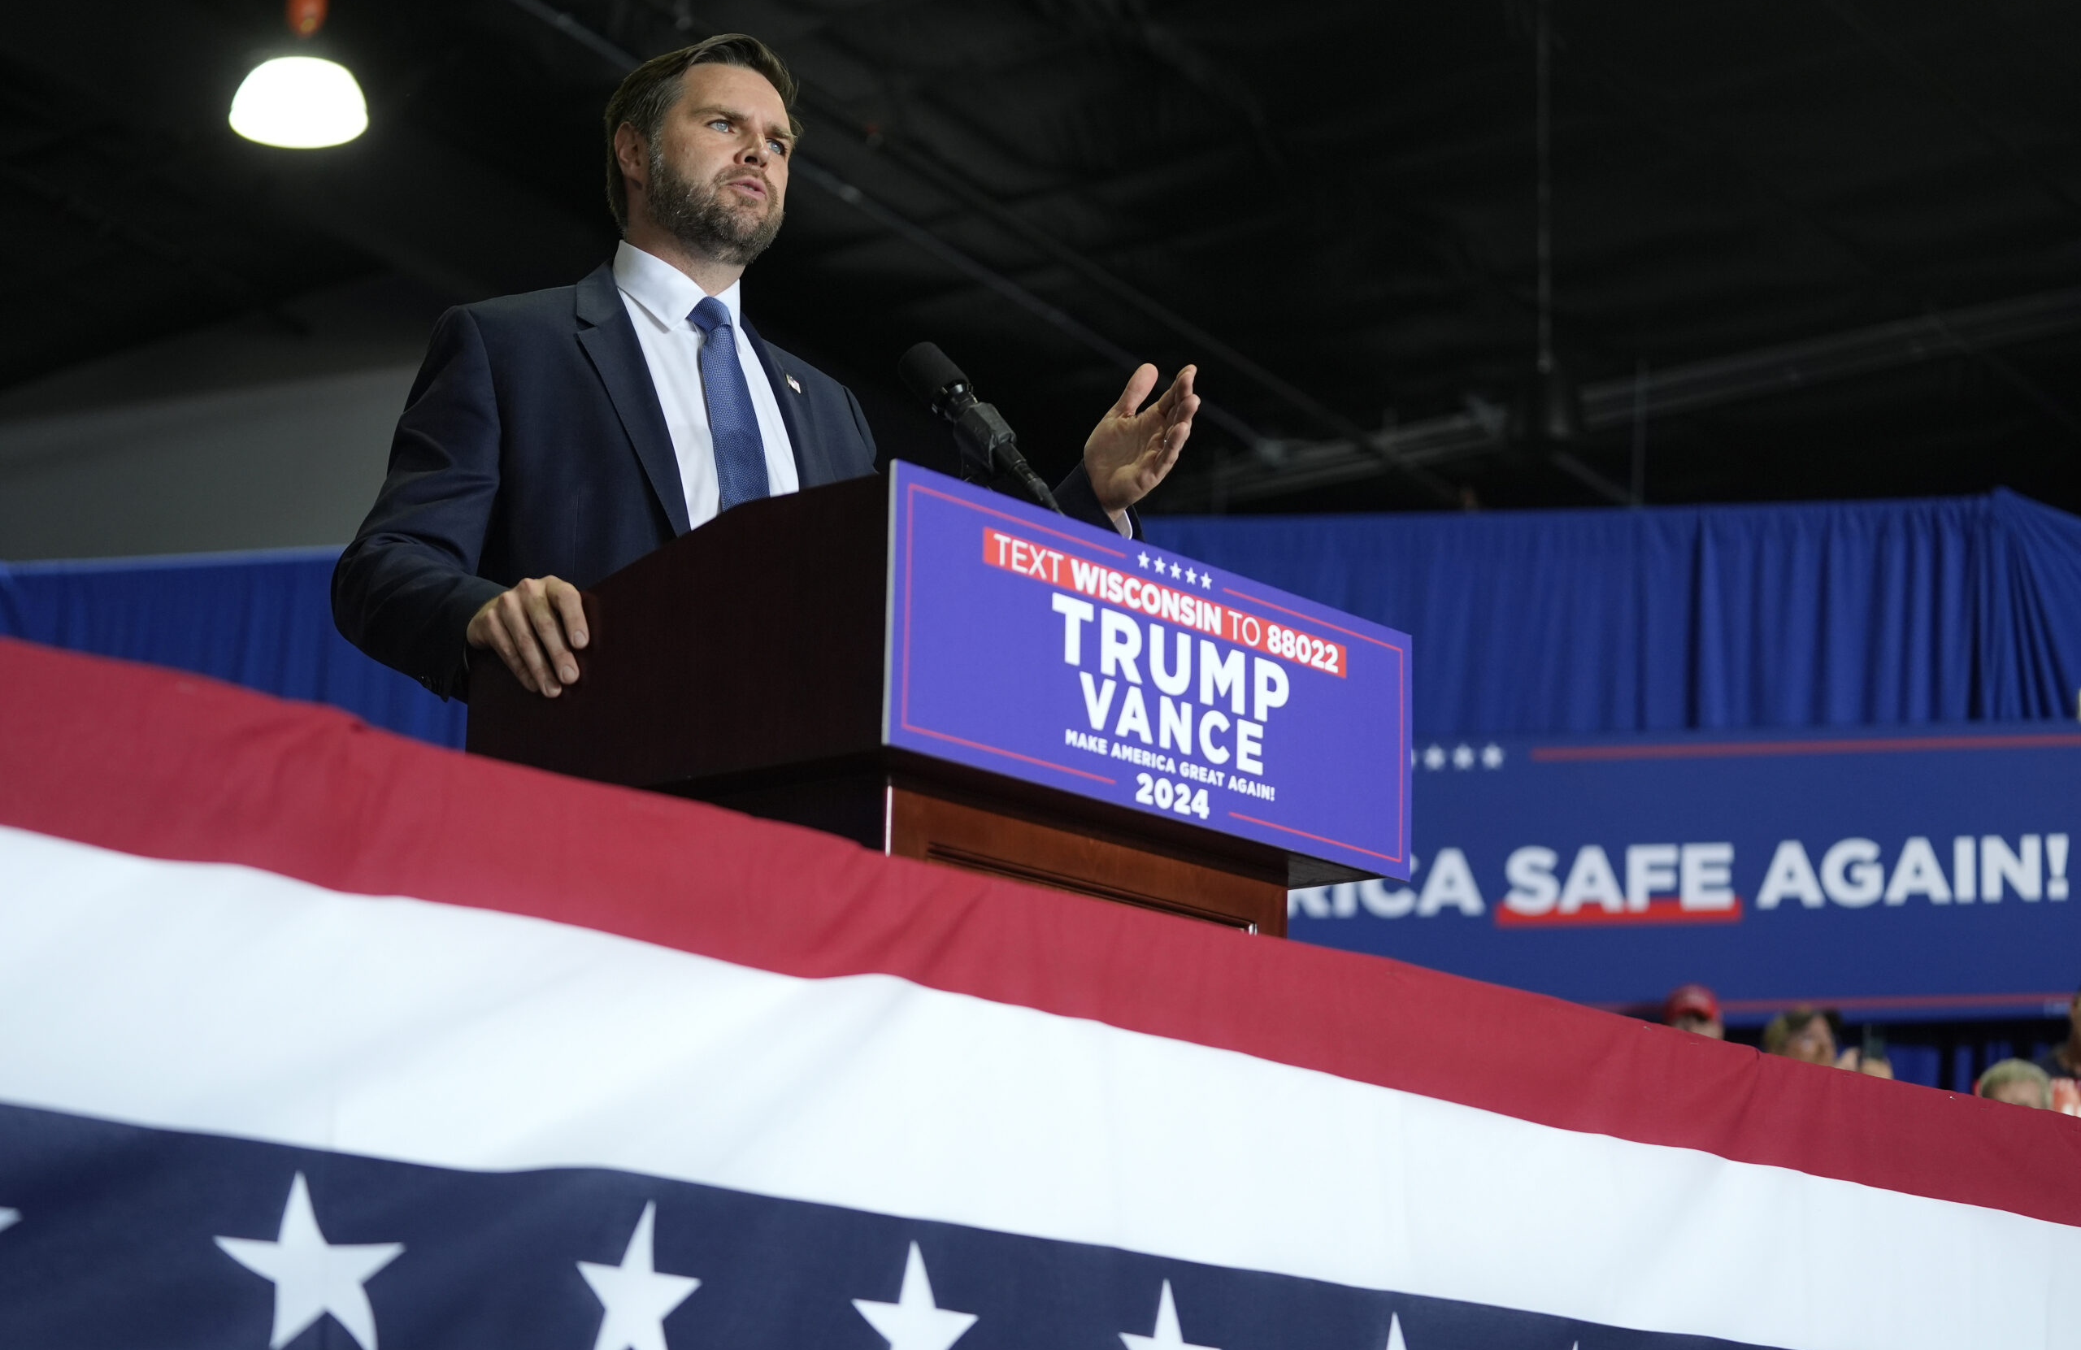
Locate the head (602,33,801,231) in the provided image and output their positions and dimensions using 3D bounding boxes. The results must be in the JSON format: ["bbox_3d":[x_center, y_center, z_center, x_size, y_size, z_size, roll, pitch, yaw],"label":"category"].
[{"bbox_3d":[-0.359,-0.561,4.290,0.170,0.245,0.215,14,-23,-31],"label":"head"}]

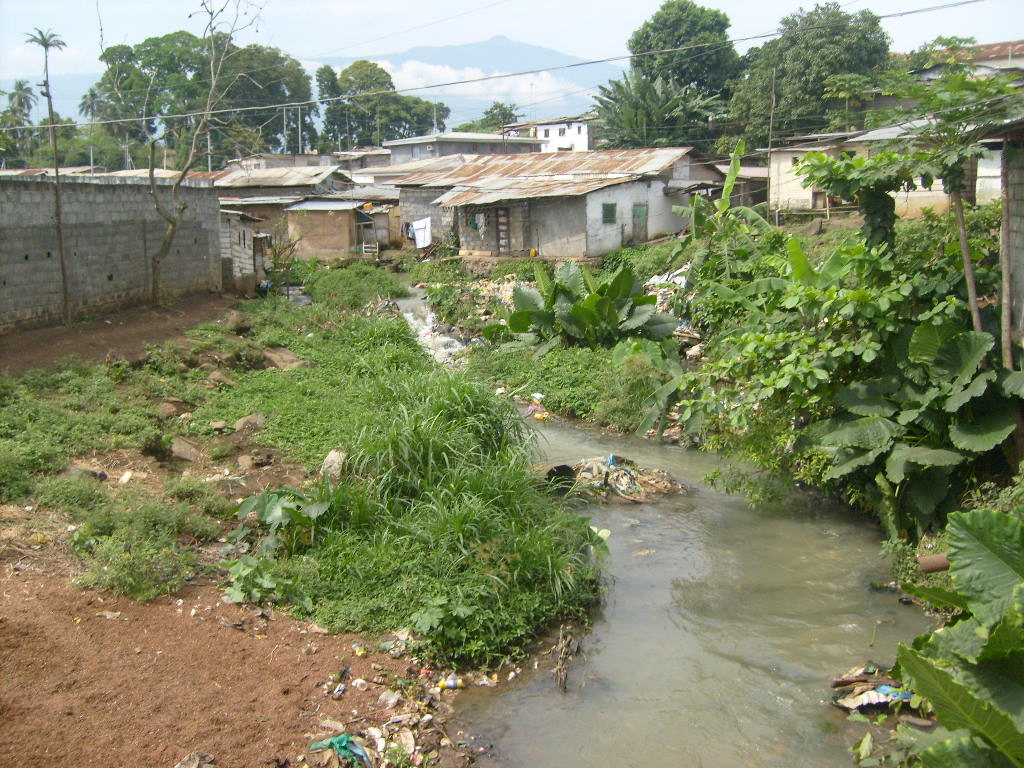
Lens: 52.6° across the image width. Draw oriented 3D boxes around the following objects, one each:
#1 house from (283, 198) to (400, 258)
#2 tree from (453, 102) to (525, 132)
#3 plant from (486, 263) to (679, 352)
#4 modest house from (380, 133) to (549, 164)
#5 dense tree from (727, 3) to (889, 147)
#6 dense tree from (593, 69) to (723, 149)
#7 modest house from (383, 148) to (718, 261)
[{"bbox_3d":[-7.000,-6.277,42.151,4.400,2.450,3.800,0,10,-3],"label":"house"},{"bbox_3d":[-2.700,-28.621,116.798,7.800,7.000,7.200,0,10,0],"label":"tree"},{"bbox_3d":[1.450,-1.753,22.642,4.100,1.850,3.300,0,10,0],"label":"plant"},{"bbox_3d":[-3.956,-17.093,79.545,8.600,4.500,9.900,-5,11,-28],"label":"modest house"},{"bbox_3d":[16.900,-17.045,58.930,9.200,9.800,8.600,0,10,0],"label":"dense tree"},{"bbox_3d":[9.200,-16.861,65.056,8.200,6.100,7.000,0,10,0],"label":"dense tree"},{"bbox_3d":[1.737,-8.647,48.731,12.400,4.780,11.700,8,13,38],"label":"modest house"}]

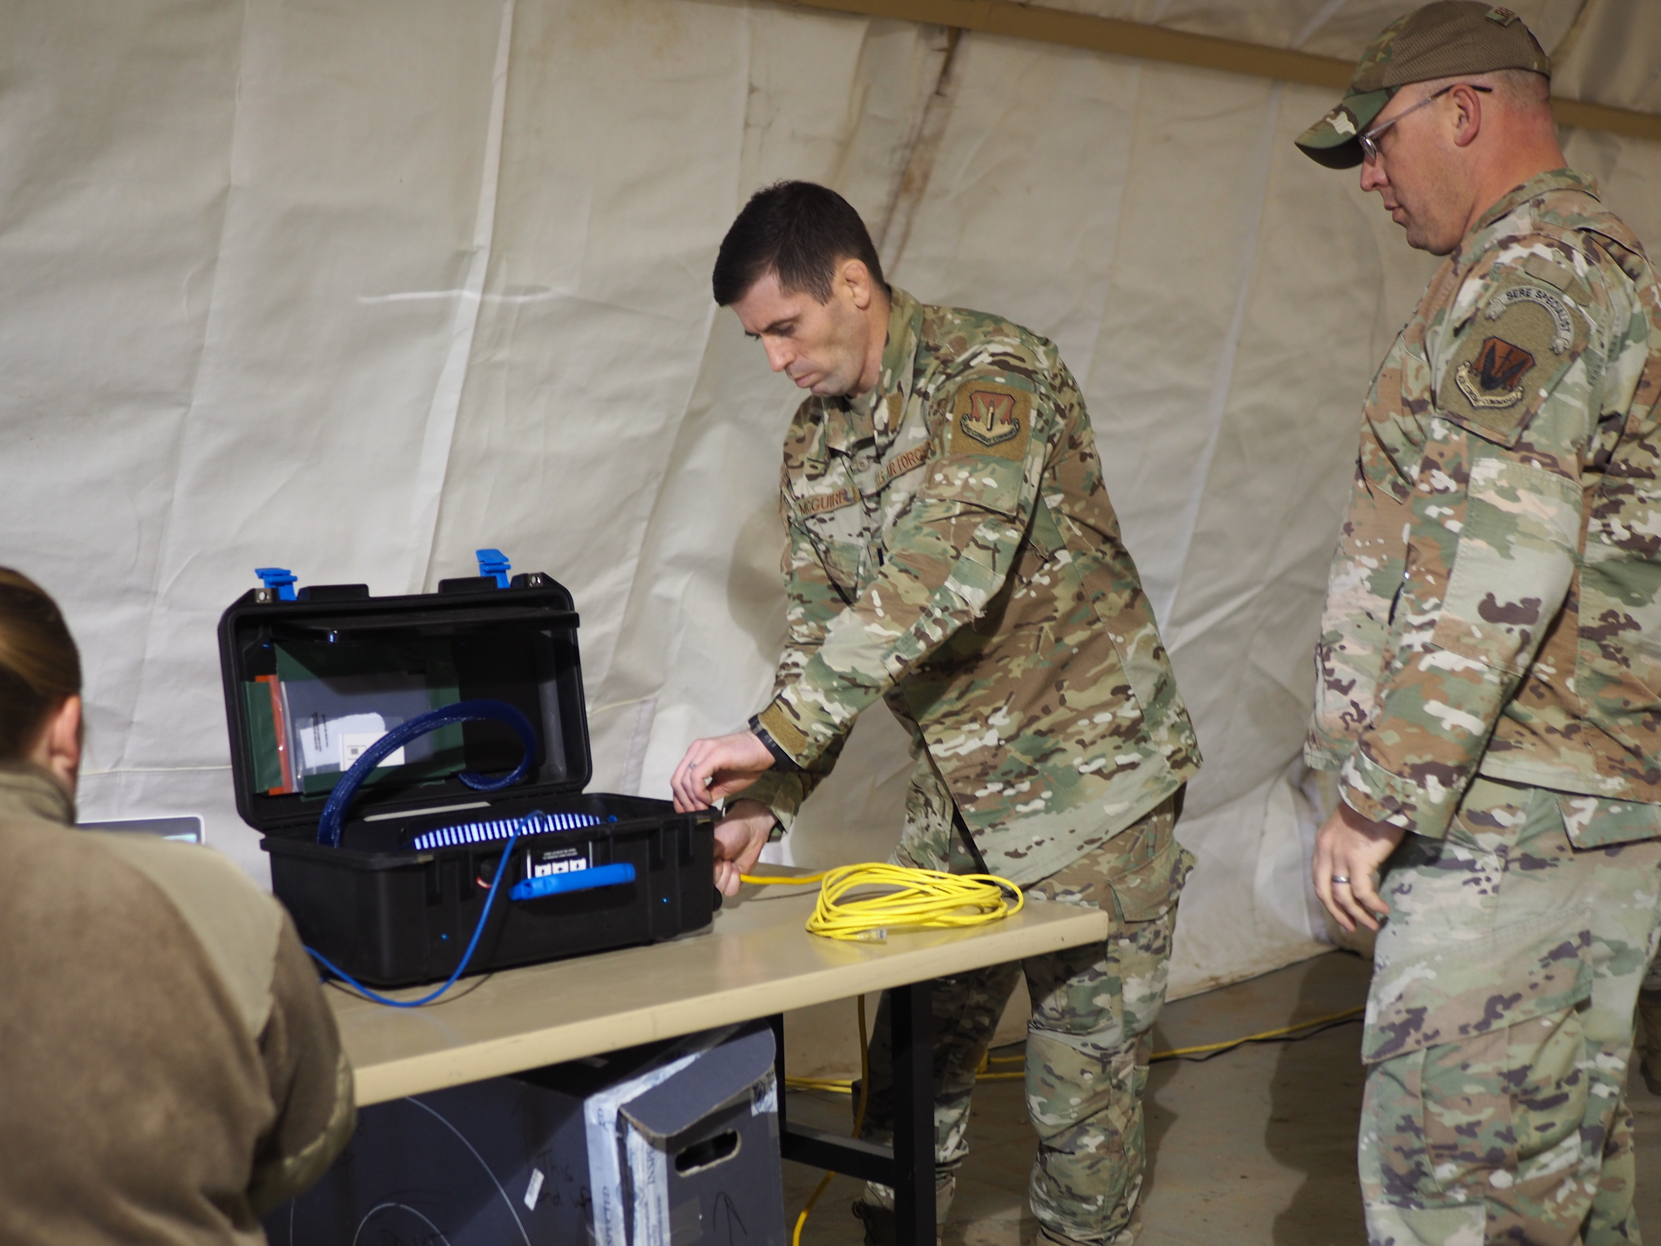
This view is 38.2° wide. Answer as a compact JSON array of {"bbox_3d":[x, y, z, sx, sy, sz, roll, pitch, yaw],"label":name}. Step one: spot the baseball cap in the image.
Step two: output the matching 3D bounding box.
[{"bbox_3d":[0.608,-0.574,2.500,0.273,0.132,0.170,-16,0,12],"label":"baseball cap"}]

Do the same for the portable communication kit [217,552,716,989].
[{"bbox_3d":[-0.424,0.163,2.933,0.387,0.459,0.547,2,4,45],"label":"portable communication kit"}]

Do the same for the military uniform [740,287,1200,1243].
[{"bbox_3d":[0.086,0.236,3.436,0.555,1.396,0.703,2,4,45],"label":"military uniform"}]

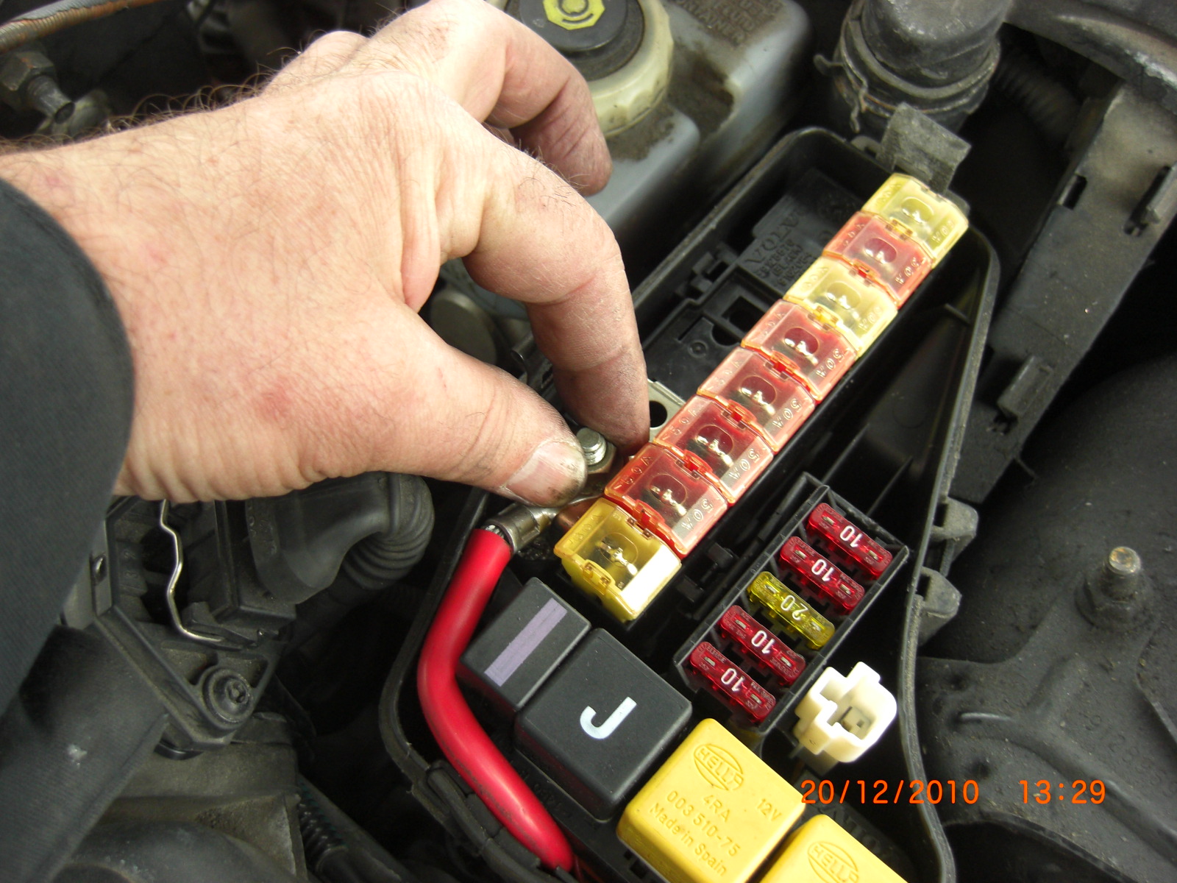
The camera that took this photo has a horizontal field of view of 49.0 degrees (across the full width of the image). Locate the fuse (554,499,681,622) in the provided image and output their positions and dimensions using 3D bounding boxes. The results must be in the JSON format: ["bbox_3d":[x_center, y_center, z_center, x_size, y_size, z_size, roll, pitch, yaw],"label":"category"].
[{"bbox_3d":[0.006,0.028,0.283,0.022,0.022,0.016,38,68,13],"label":"fuse"}]

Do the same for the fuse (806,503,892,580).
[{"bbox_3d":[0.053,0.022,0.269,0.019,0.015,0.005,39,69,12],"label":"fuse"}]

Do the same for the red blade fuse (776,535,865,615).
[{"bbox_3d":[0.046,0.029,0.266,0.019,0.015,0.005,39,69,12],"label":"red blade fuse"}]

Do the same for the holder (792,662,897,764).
[{"bbox_3d":[0.055,0.059,0.280,0.017,0.018,0.018,38,68,13],"label":"holder"}]

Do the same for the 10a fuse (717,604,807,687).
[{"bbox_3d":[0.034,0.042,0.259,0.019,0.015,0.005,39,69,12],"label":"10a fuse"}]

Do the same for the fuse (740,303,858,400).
[{"bbox_3d":[0.044,-0.015,0.284,0.021,0.025,0.014,39,69,12],"label":"fuse"}]

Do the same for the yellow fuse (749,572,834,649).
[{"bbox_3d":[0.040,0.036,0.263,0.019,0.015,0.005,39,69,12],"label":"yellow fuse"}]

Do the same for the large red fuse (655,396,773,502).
[{"bbox_3d":[0.027,0.005,0.295,0.022,0.022,0.016,38,68,13],"label":"large red fuse"}]

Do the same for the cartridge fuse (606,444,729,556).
[{"bbox_3d":[0.017,0.016,0.289,0.022,0.022,0.016,38,68,13],"label":"cartridge fuse"}]

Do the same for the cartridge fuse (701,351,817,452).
[{"bbox_3d":[0.034,-0.005,0.279,0.021,0.025,0.014,39,69,12],"label":"cartridge fuse"}]

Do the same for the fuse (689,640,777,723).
[{"bbox_3d":[0.030,0.055,0.284,0.019,0.018,0.005,39,68,13],"label":"fuse"}]

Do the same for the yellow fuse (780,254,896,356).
[{"bbox_3d":[0.059,-0.029,0.313,0.022,0.022,0.016,38,68,13],"label":"yellow fuse"}]

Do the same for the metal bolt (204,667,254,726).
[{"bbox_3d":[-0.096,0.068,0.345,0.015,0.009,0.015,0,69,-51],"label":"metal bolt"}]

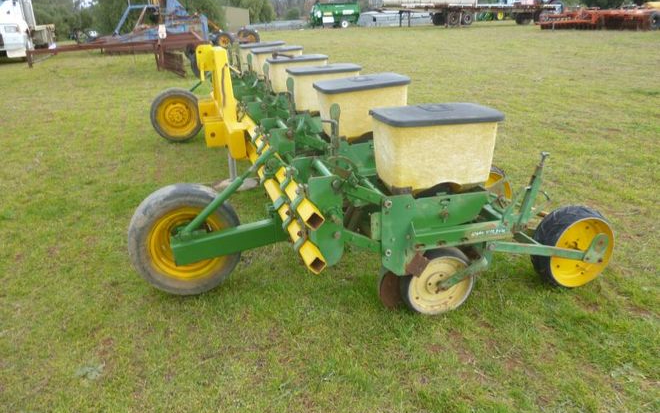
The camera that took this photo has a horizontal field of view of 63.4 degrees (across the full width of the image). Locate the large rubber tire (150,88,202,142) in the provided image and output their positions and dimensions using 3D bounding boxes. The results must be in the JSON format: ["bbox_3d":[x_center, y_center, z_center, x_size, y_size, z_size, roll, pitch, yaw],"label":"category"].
[{"bbox_3d":[-1.930,-1.148,6.735,0.650,0.650,0.190,-6,21,-15],"label":"large rubber tire"}]

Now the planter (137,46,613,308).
[{"bbox_3d":[-0.375,-0.882,5.103,2.720,1.300,5.600,-6,21,-15],"label":"planter"}]

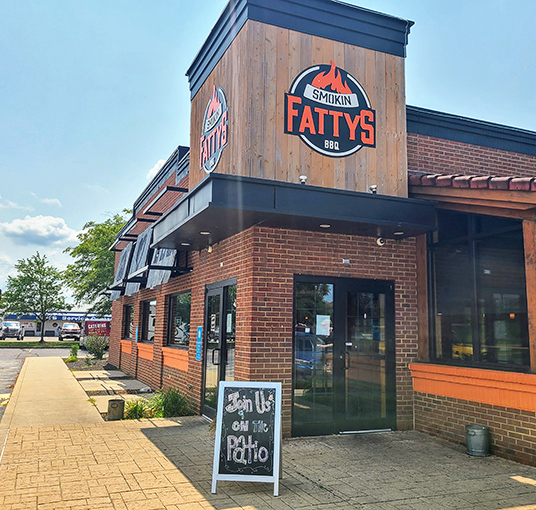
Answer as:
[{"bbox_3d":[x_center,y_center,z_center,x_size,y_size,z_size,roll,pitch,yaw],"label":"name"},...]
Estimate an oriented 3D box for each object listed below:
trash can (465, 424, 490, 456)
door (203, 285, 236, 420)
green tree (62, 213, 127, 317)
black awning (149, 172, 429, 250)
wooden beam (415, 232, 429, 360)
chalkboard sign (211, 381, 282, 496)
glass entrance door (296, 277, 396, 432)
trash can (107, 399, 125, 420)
[{"bbox_3d":[2.613,2.284,6.384,0.278,0.364,0.278,1,-8,0],"label":"trash can"},{"bbox_3d":[-0.749,1.531,8.145,0.101,2.197,1.656,4,-9,-23],"label":"door"},{"bbox_3d":[-13.200,1.686,42.000,7.000,11.349,7.000,4,-9,-23],"label":"green tree"},{"bbox_3d":[0.158,-0.410,8.218,3.353,0.409,3.676,4,-9,-23],"label":"black awning"},{"bbox_3d":[2.498,0.590,7.945,0.212,2.086,0.263,4,-9,-23],"label":"wooden beam"},{"bbox_3d":[-0.170,1.691,4.844,0.593,0.939,0.566,0,-8,5],"label":"chalkboard sign"},{"bbox_3d":[1.116,1.438,7.421,1.727,2.212,0.101,4,-9,-23],"label":"glass entrance door"},{"bbox_3d":[-2.404,2.444,8.099,0.247,0.323,0.247,4,-9,-23],"label":"trash can"}]

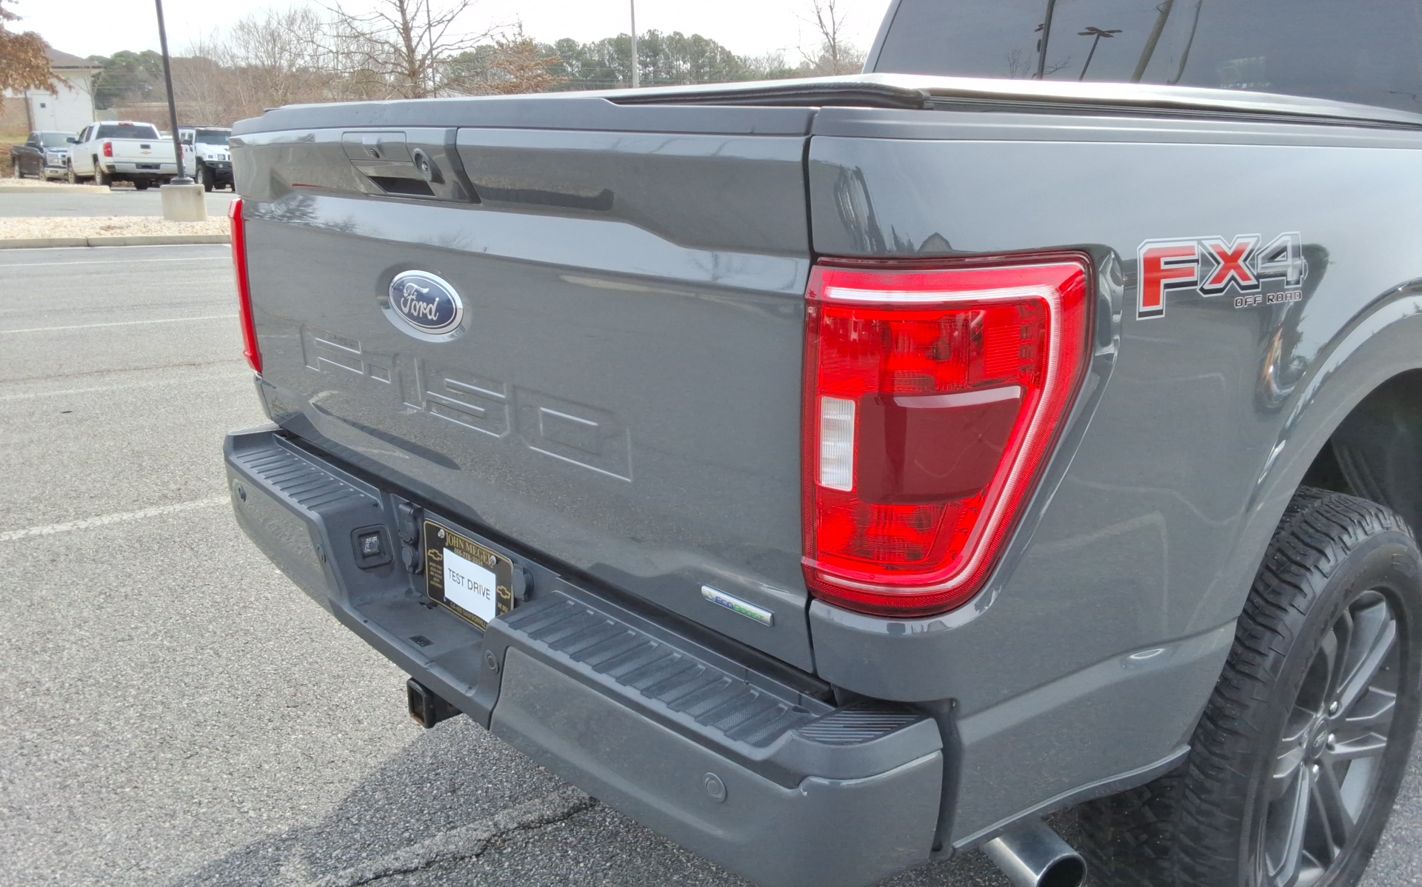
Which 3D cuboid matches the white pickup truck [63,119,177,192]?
[{"bbox_3d":[-16.612,-8.114,32.470,2.040,1.880,5.840,-12,19,-36],"label":"white pickup truck"}]

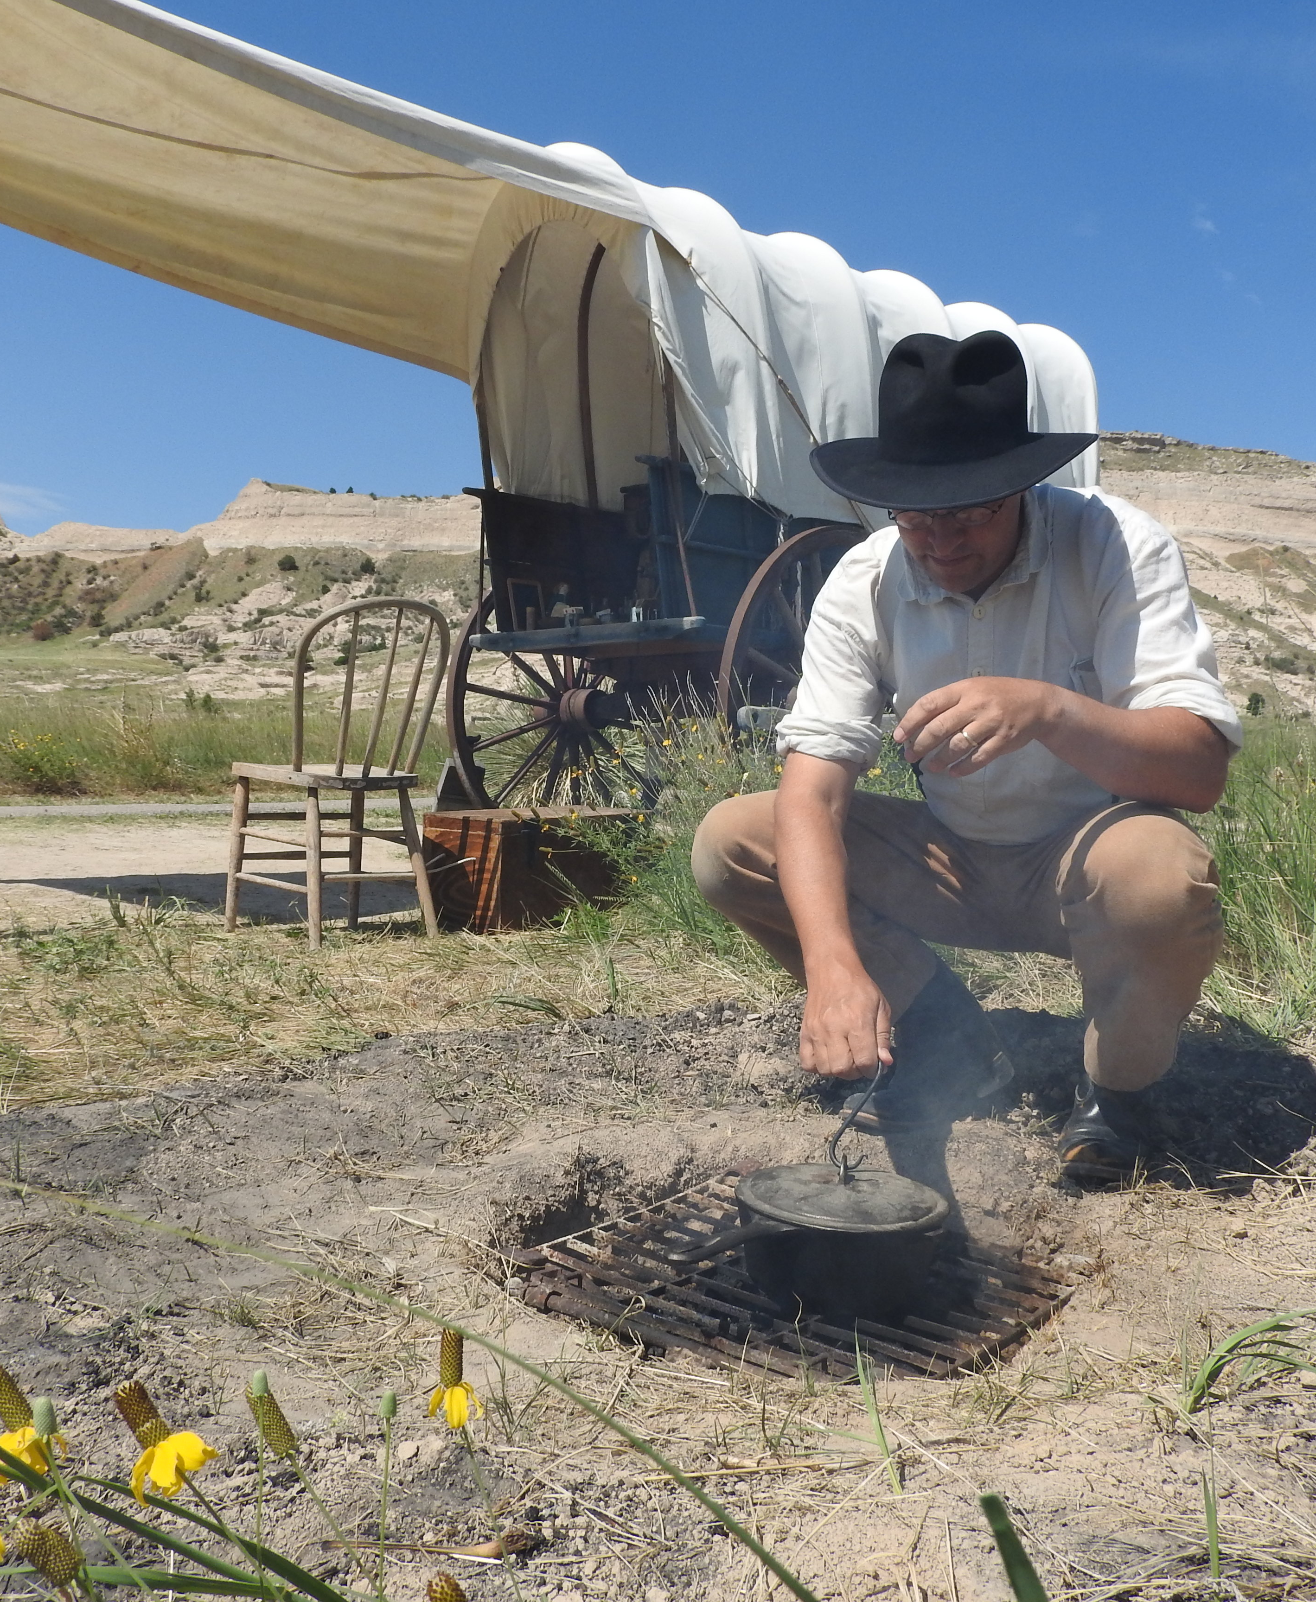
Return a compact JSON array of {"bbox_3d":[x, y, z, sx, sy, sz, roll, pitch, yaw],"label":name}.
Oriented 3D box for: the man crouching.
[{"bbox_3d":[0.410,-0.058,1.960,0.660,1.080,0.780,2,4,16],"label":"man crouching"}]

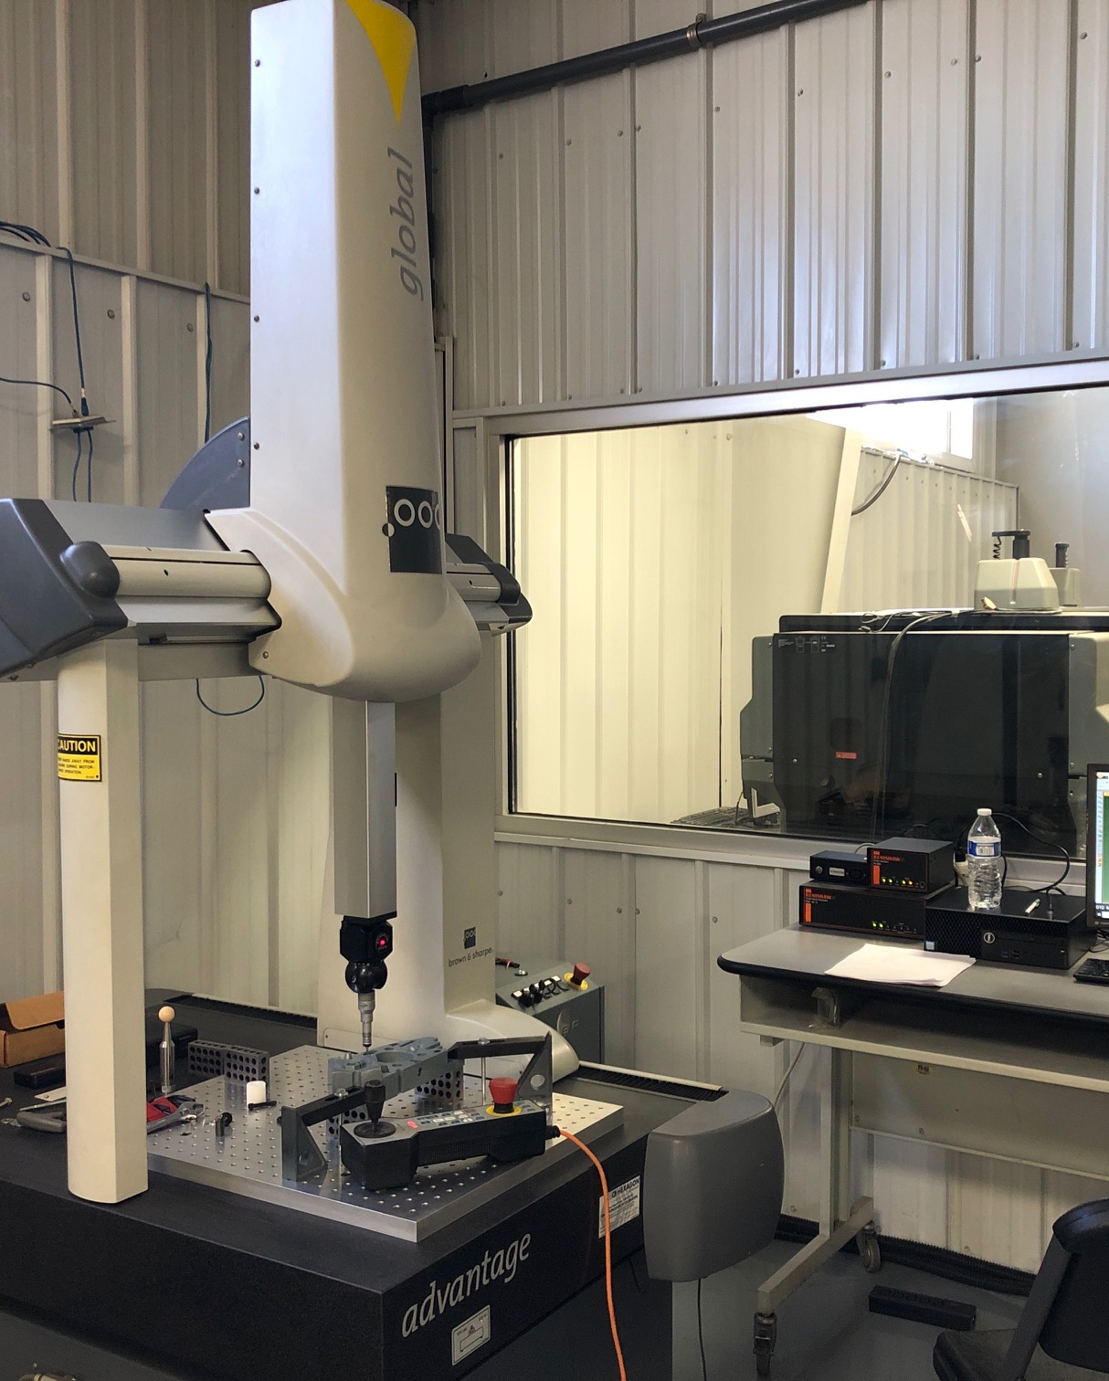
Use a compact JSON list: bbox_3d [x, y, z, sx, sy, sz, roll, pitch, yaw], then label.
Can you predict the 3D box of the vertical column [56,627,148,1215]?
[{"bbox_3d":[-0.598,0.297,1.956,0.098,0.730,0.071,1,2,32],"label":"vertical column"}]

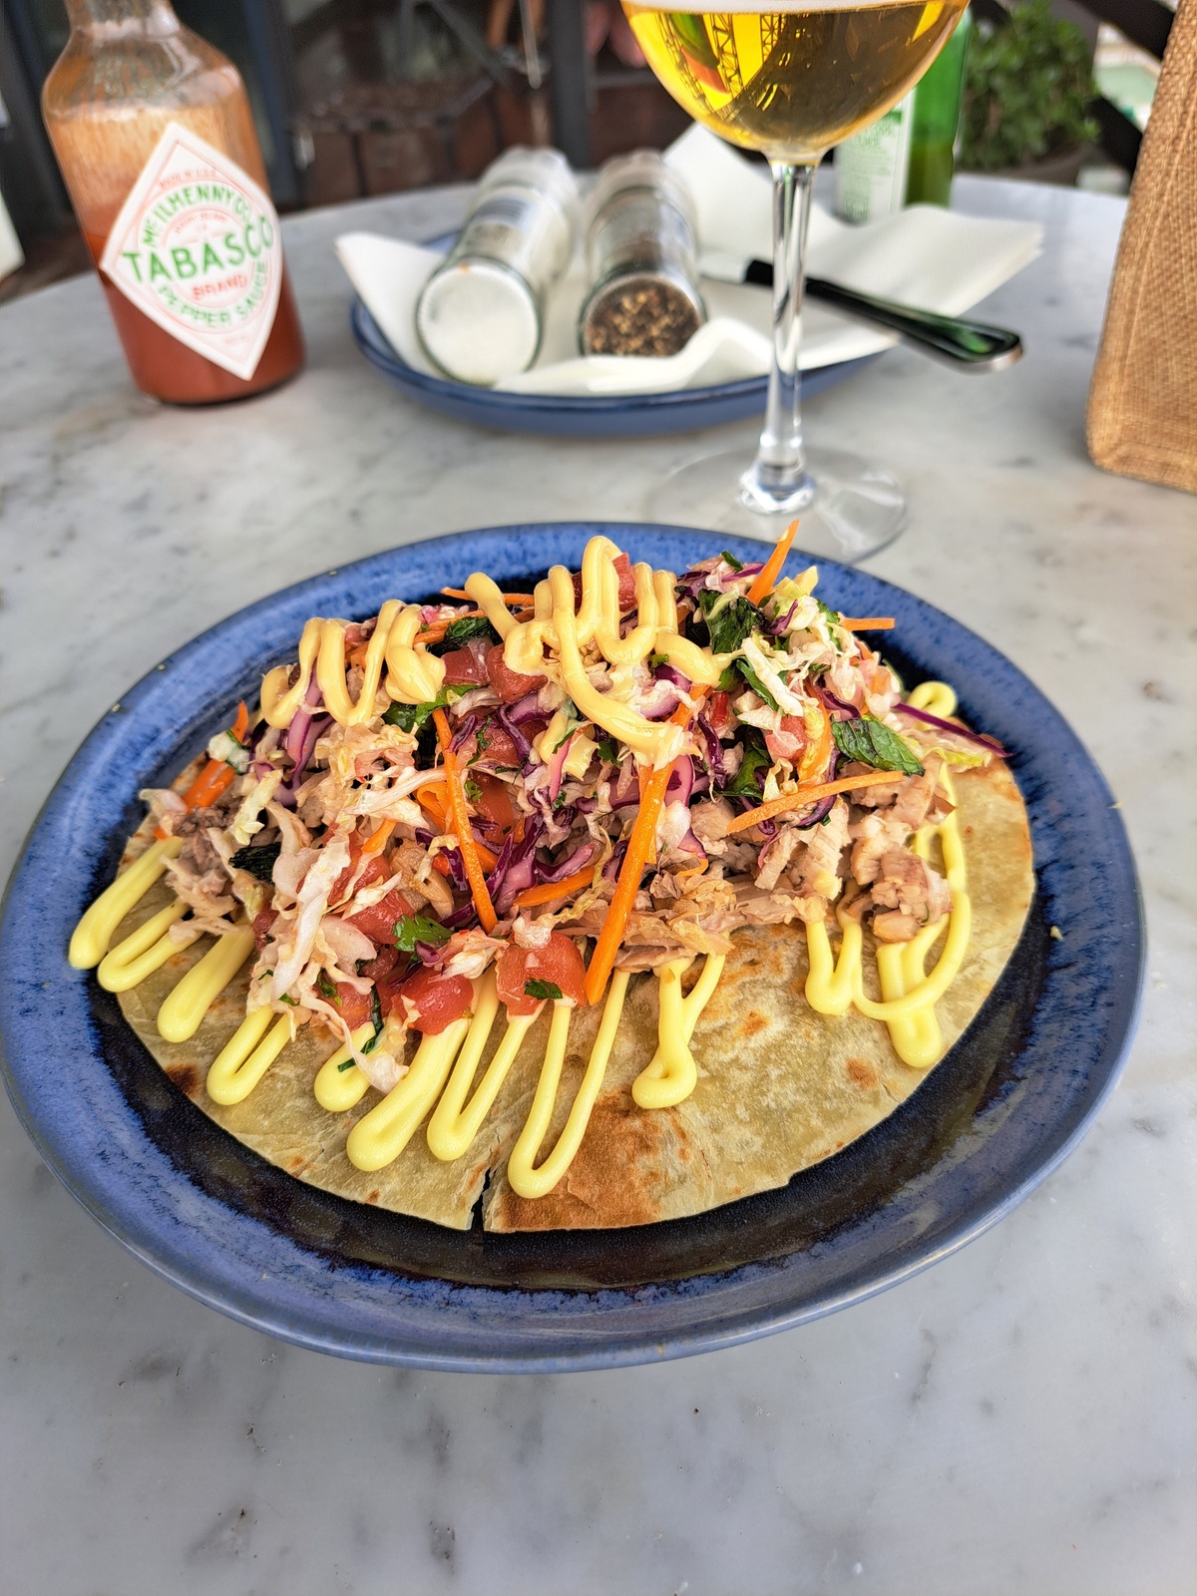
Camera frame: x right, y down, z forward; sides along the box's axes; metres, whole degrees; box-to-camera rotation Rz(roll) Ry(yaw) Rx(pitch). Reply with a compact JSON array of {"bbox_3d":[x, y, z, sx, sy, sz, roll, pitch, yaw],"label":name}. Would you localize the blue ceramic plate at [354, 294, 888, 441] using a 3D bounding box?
[{"bbox_3d":[0.018,-0.199,0.449,0.231,0.024,0.231,-3,43,3],"label":"blue ceramic plate"}]

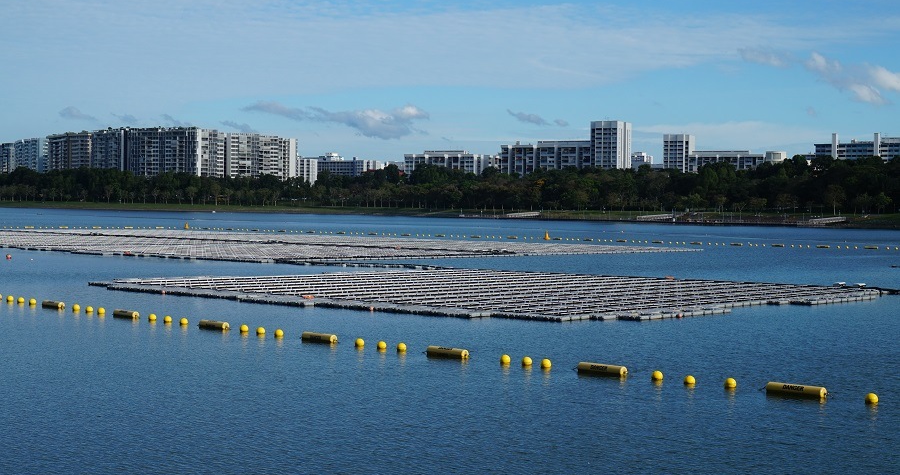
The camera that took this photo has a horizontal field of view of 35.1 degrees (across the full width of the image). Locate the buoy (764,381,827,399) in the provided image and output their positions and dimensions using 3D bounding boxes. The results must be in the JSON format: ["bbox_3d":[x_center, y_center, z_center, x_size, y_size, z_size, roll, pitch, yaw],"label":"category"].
[{"bbox_3d":[12.116,5.371,49.857,2.131,0.433,0.433,2,2,44],"label":"buoy"}]

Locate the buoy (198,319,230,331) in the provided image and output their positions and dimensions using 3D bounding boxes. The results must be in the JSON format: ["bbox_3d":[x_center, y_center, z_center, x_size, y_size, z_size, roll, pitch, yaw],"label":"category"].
[{"bbox_3d":[-12.412,4.617,74.879,0.433,0.433,2.131,-1,2,-44],"label":"buoy"}]

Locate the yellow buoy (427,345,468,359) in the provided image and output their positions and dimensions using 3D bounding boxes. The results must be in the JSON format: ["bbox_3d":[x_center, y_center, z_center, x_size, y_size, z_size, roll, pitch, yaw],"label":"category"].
[{"bbox_3d":[-0.097,5.009,61.747,0.433,0.433,2.131,-1,2,-44],"label":"yellow buoy"}]

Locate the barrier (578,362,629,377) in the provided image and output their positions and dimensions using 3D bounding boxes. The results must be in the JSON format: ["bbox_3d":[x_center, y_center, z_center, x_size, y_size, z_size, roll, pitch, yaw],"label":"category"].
[{"bbox_3d":[5.970,5.190,55.798,0.433,0.433,2.131,-1,2,-44],"label":"barrier"}]

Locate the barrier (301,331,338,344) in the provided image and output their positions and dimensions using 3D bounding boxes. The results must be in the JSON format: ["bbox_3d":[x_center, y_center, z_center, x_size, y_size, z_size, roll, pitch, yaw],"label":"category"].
[{"bbox_3d":[-6.257,4.814,68.263,0.433,0.433,2.131,-1,2,-44],"label":"barrier"}]

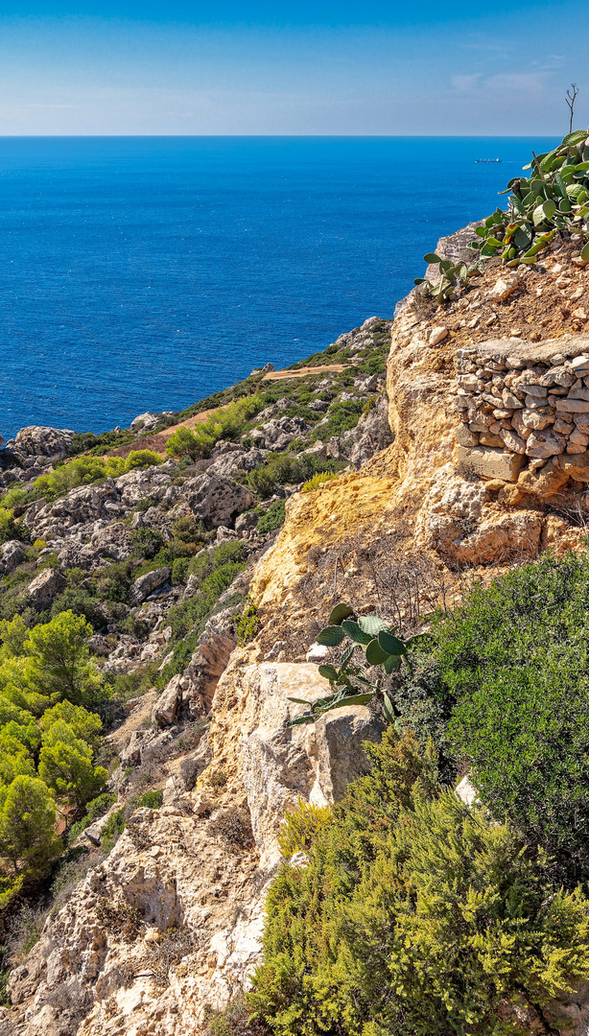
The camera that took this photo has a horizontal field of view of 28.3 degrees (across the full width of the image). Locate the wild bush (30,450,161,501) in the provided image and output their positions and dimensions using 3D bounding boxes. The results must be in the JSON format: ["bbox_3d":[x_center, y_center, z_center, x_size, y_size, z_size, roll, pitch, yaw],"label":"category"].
[{"bbox_3d":[-27.617,-5.996,162.000,17.000,4.000,5.500,-16,24,-40],"label":"wild bush"}]

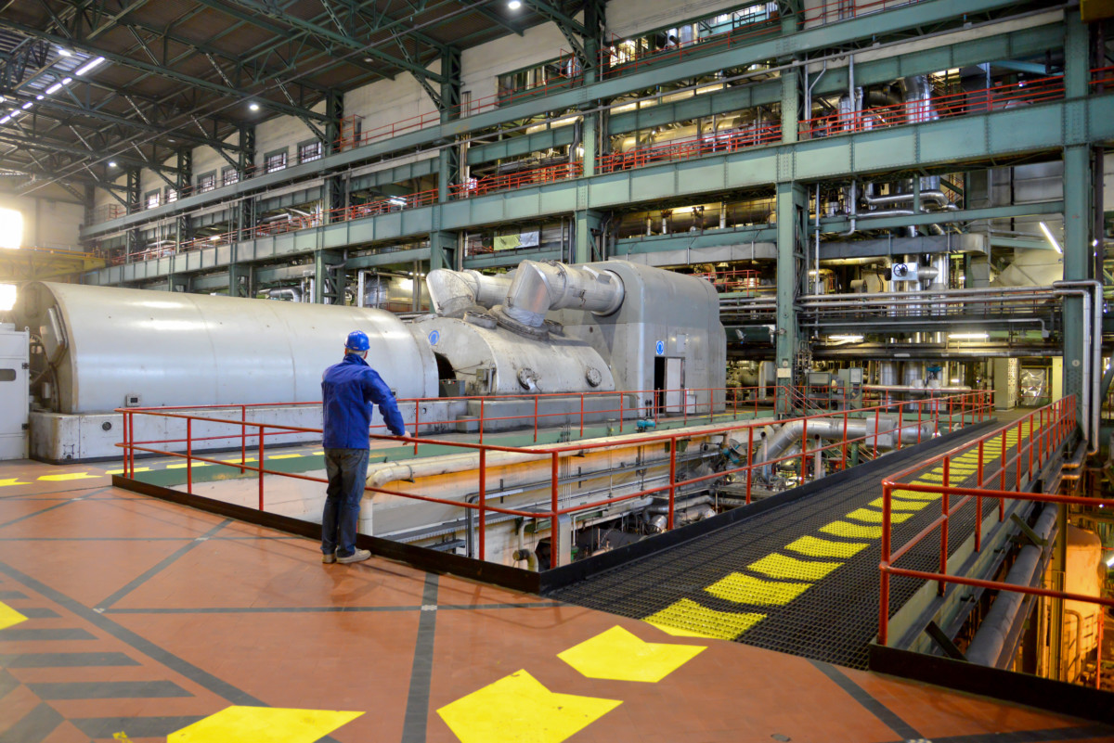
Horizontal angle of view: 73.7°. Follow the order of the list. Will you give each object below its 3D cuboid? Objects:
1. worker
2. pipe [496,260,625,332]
[{"bbox_3d":[-1.563,0.602,6.000,0.600,1.860,0.480,1,0,30],"label":"worker"},{"bbox_3d":[0.162,-2.430,23.914,1.850,2.150,4.600,1,0,37],"label":"pipe"}]

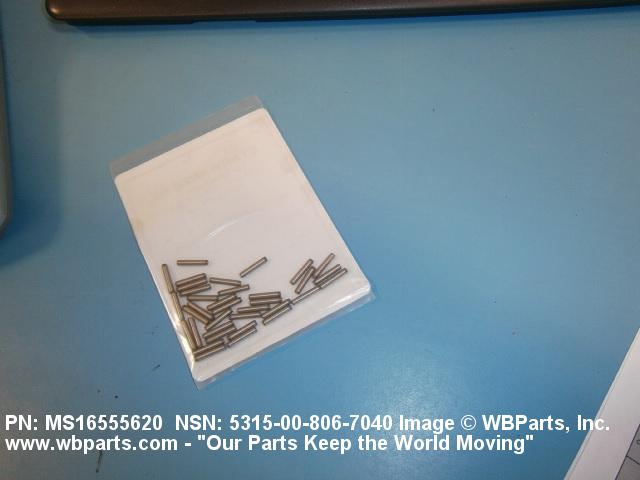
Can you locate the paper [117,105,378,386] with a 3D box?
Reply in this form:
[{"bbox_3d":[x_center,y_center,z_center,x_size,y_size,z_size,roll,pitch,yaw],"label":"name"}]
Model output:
[{"bbox_3d":[-0.038,-0.007,0.203,0.077,0.007,0.114,-28,68,-5],"label":"paper"}]

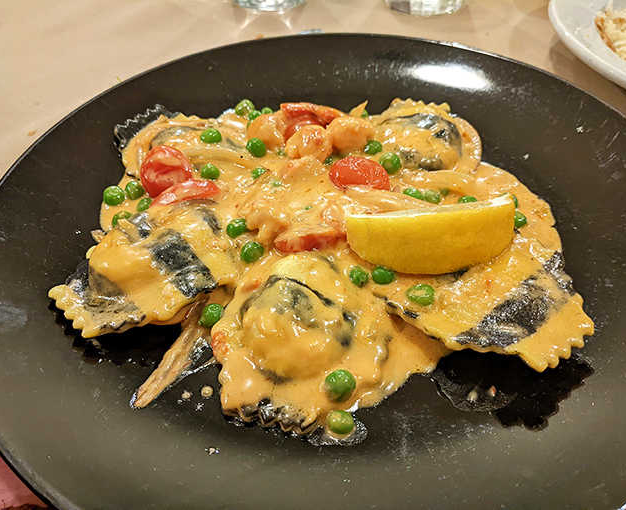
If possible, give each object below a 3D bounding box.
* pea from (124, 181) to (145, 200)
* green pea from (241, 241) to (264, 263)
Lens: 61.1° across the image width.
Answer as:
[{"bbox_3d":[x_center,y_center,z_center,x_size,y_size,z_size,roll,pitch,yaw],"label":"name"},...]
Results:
[{"bbox_3d":[-0.077,-0.028,0.230,0.008,0.008,0.008,-3,47,0],"label":"pea"},{"bbox_3d":[-0.023,-0.001,0.203,0.009,0.009,0.009,-3,47,0],"label":"green pea"}]

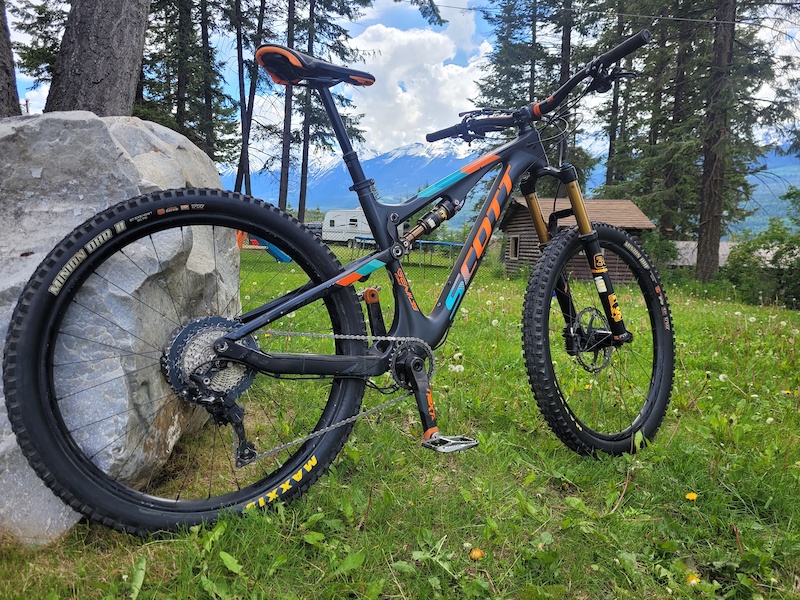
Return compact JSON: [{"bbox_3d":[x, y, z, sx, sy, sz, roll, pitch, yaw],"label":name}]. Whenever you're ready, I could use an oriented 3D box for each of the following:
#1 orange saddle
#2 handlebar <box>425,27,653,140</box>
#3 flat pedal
[{"bbox_3d":[-0.190,-0.528,1.387,0.285,0.068,0.140,-1,-1,-28],"label":"orange saddle"},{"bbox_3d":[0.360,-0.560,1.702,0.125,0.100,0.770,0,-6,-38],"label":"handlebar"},{"bbox_3d":[0.113,0.320,1.347,0.108,0.025,0.100,-1,-1,-28],"label":"flat pedal"}]

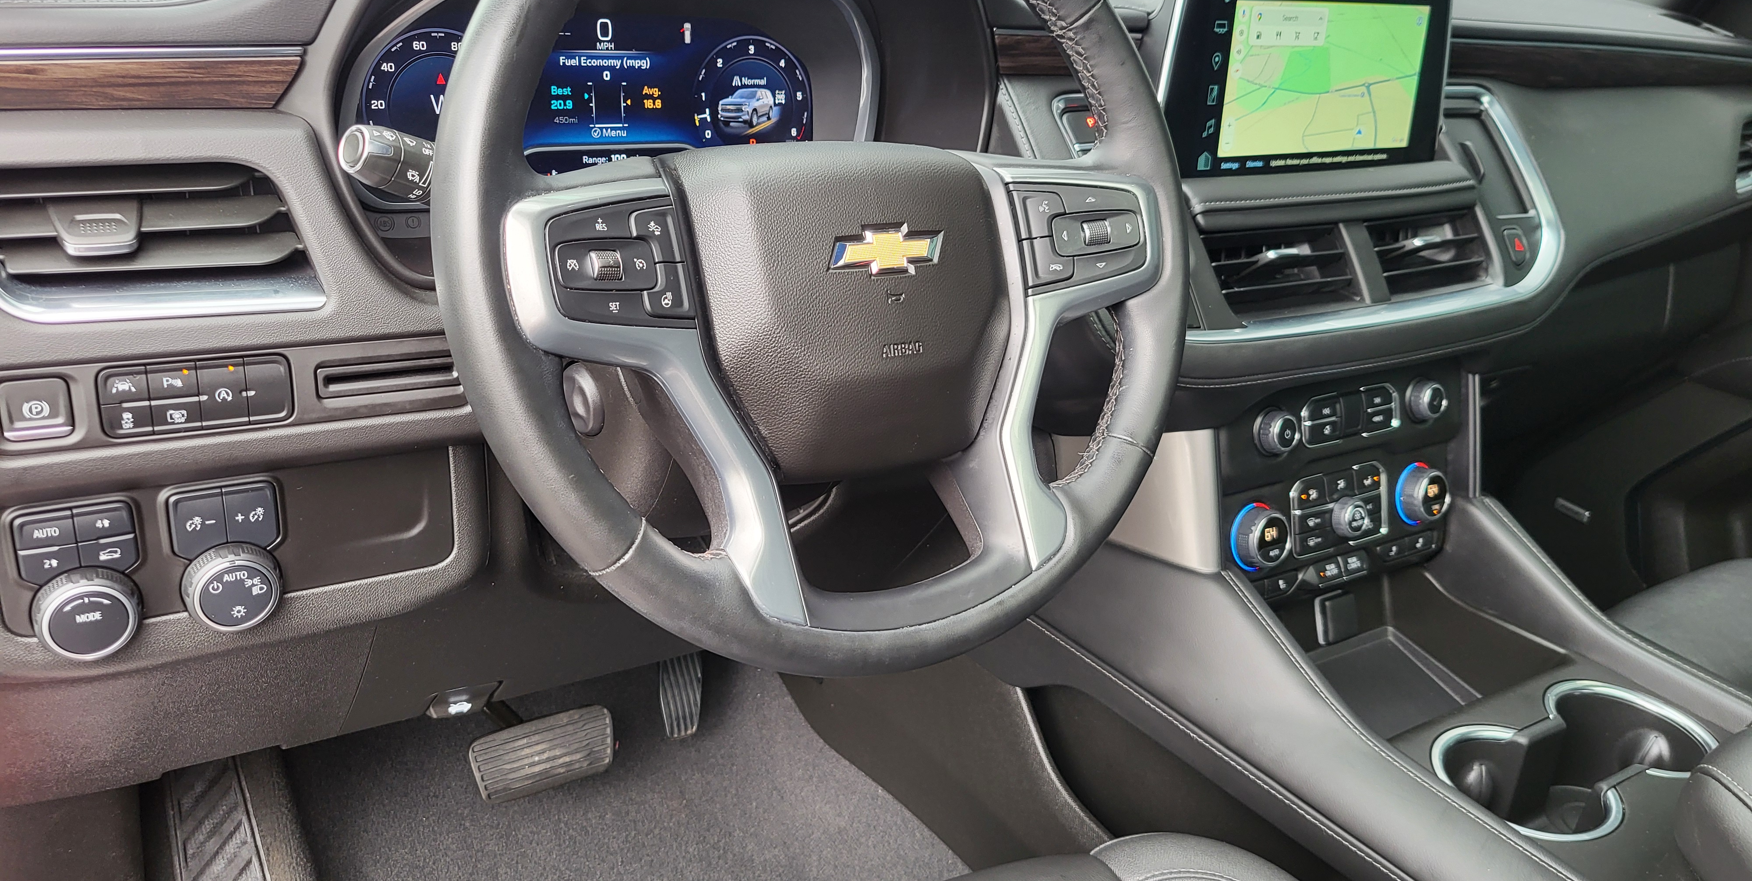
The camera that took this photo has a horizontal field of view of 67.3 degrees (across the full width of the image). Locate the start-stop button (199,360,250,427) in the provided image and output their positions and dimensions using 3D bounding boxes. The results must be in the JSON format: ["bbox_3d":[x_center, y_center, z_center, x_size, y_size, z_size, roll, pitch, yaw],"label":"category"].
[{"bbox_3d":[-0.306,-0.022,0.618,0.020,0.031,0.009,-10,9,-32],"label":"start-stop button"}]

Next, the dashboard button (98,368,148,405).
[{"bbox_3d":[-0.370,-0.027,0.646,0.021,0.018,0.008,-9,20,-35],"label":"dashboard button"}]

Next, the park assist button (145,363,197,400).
[{"bbox_3d":[-0.324,-0.027,0.606,0.020,0.017,0.009,-10,9,-32],"label":"park assist button"}]

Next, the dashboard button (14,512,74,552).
[{"bbox_3d":[-0.406,0.043,0.641,0.025,0.017,0.008,-9,20,-35],"label":"dashboard button"}]

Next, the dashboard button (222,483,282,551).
[{"bbox_3d":[-0.304,0.037,0.640,0.023,0.030,0.009,-10,9,-32],"label":"dashboard button"}]

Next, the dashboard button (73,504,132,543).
[{"bbox_3d":[-0.356,0.037,0.607,0.022,0.014,0.009,-10,9,-32],"label":"dashboard button"}]

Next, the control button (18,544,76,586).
[{"bbox_3d":[-0.407,0.061,0.645,0.025,0.019,0.008,-9,20,-35],"label":"control button"}]

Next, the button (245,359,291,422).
[{"bbox_3d":[-0.290,-0.025,0.628,0.019,0.031,0.009,-10,9,-32],"label":"button"}]

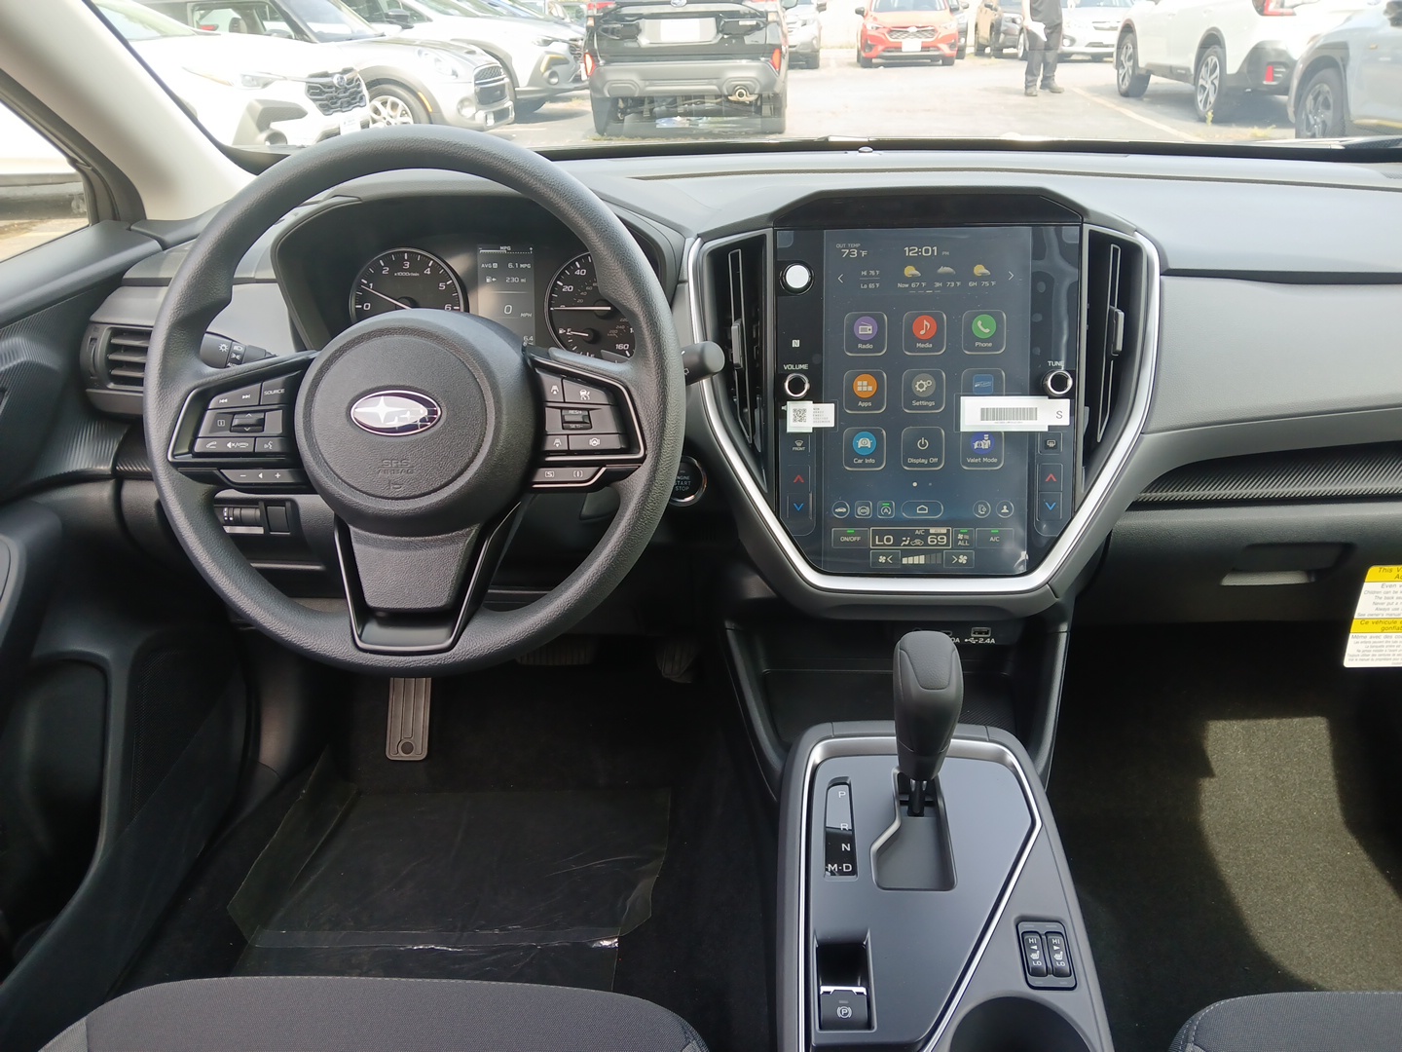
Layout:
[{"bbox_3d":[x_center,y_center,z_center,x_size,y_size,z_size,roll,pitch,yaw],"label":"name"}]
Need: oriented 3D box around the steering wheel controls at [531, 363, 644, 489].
[{"bbox_3d":[-0.078,-0.067,0.716,0.076,0.082,0.030,0,4,2],"label":"steering wheel controls"}]

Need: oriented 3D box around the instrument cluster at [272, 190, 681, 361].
[{"bbox_3d":[-0.186,-0.202,0.885,0.325,0.150,0.100,0,7,2],"label":"instrument cluster"}]

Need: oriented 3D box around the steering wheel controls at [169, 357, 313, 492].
[{"bbox_3d":[-0.319,-0.070,0.730,0.096,0.088,0.030,0,4,2],"label":"steering wheel controls"}]

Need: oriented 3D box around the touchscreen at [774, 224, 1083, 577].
[{"bbox_3d":[0.174,-0.096,0.807,0.231,0.267,0.025,0,4,2],"label":"touchscreen"}]

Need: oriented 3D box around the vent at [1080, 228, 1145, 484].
[{"bbox_3d":[0.312,-0.129,0.800,0.045,0.186,0.035,0,4,2],"label":"vent"}]

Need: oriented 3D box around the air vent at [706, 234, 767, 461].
[{"bbox_3d":[0.028,-0.136,0.815,0.046,0.175,0.035,0,4,2],"label":"air vent"}]

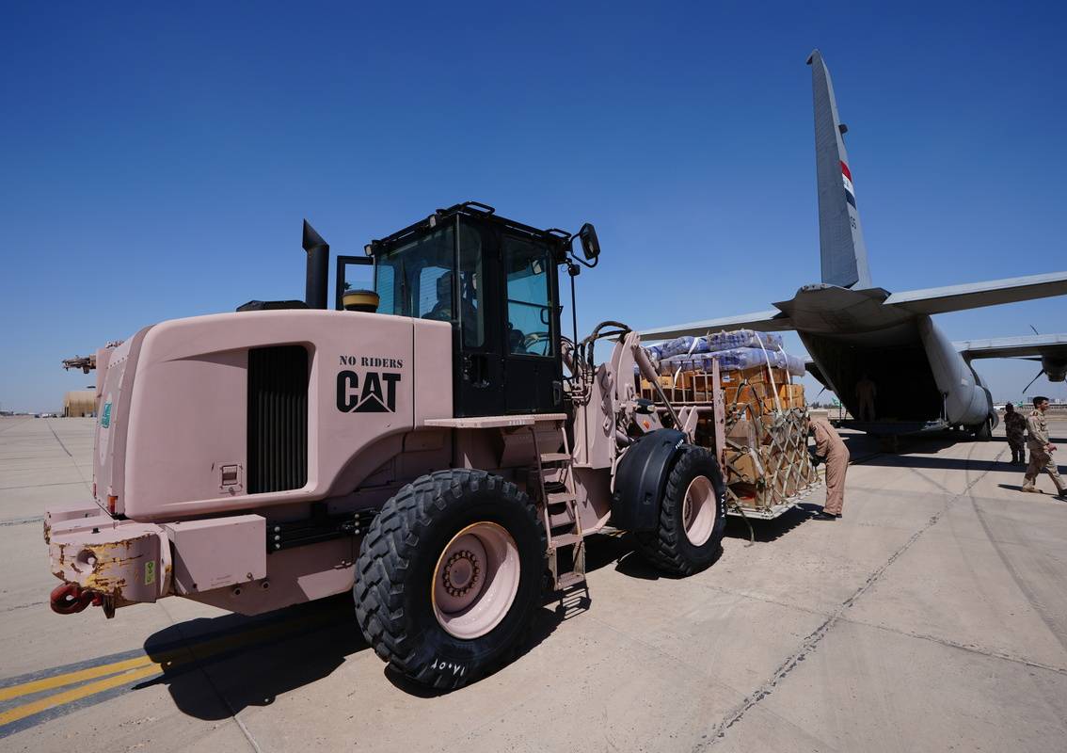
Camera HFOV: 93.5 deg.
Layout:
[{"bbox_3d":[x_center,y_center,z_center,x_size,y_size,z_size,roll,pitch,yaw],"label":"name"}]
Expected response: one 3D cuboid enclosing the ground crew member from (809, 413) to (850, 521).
[{"bbox_3d":[4.415,1.390,7.770,0.780,1.550,0.550,-3,-4,28],"label":"ground crew member"}]

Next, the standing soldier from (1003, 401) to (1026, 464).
[{"bbox_3d":[13.704,1.624,14.327,0.400,1.770,0.540,0,-4,-3],"label":"standing soldier"}]

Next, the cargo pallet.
[{"bbox_3d":[2.703,0.695,8.062,2.740,2.250,2.240,-4,0,44],"label":"cargo pallet"}]

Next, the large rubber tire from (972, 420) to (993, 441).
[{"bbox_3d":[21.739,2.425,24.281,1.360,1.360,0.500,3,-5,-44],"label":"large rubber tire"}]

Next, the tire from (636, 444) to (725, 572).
[{"bbox_3d":[1.594,1.399,5.336,1.330,1.310,0.460,3,-5,-44],"label":"tire"}]

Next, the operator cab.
[{"bbox_3d":[-0.618,-0.444,4.685,1.340,1.650,1.360,3,-5,-44],"label":"operator cab"}]

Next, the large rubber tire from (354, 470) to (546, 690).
[{"bbox_3d":[-0.486,1.285,3.350,1.330,1.310,0.460,3,-5,-44],"label":"large rubber tire"}]

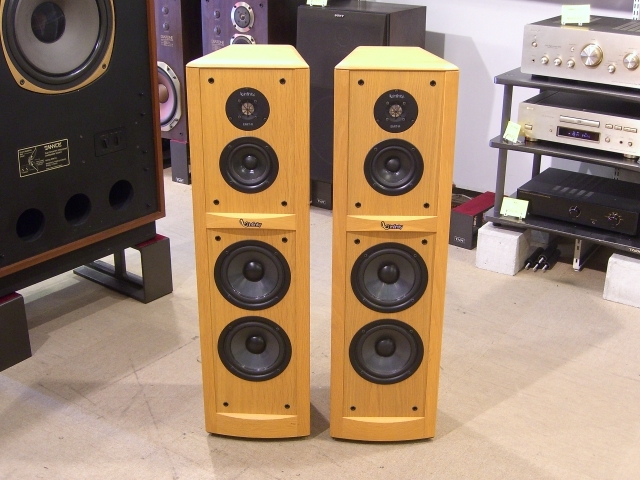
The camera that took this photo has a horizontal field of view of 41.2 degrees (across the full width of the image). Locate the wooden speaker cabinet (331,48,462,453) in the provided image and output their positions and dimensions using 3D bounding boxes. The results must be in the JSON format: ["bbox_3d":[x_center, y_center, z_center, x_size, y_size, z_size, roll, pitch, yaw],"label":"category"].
[{"bbox_3d":[0.167,0.026,2.147,0.272,0.974,0.285,1,23,1],"label":"wooden speaker cabinet"}]

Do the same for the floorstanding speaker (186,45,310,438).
[{"bbox_3d":[-0.155,0.021,2.155,0.272,0.974,0.285,1,23,2],"label":"floorstanding speaker"}]

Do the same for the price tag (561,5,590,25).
[{"bbox_3d":[0.883,-0.776,2.935,0.101,0.064,0.012,-4,10,-11],"label":"price tag"}]

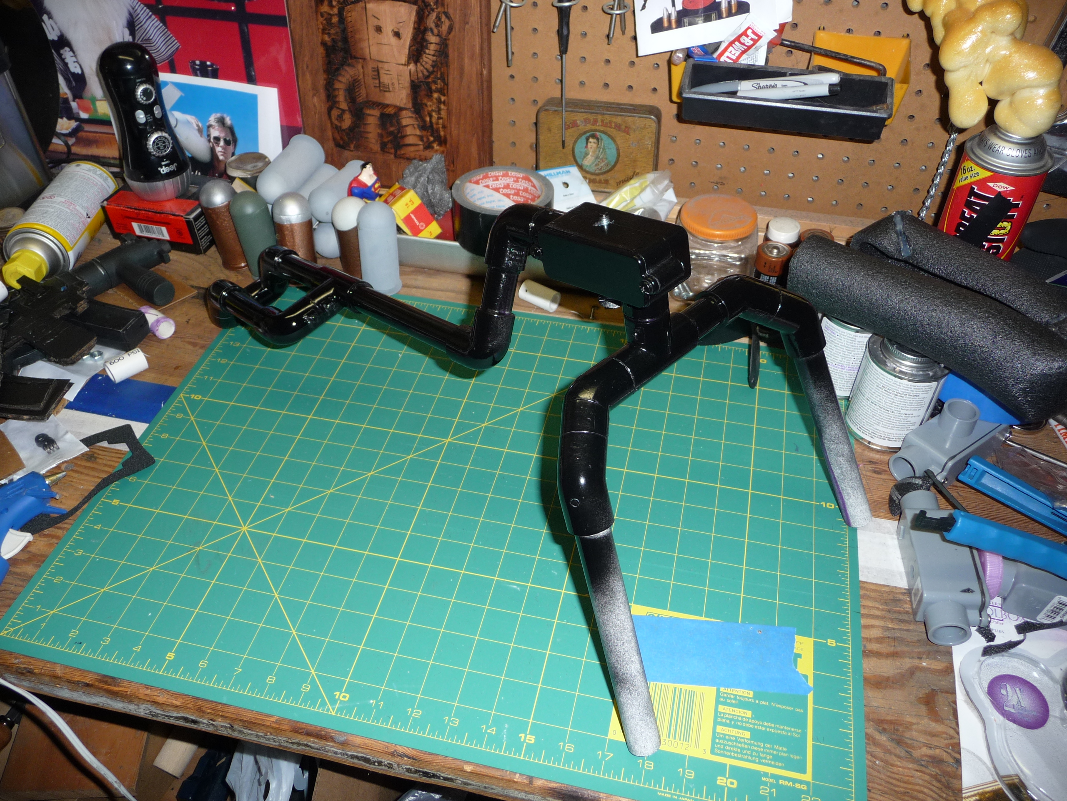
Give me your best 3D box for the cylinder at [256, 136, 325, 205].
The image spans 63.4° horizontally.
[{"bbox_3d":[-0.259,-0.240,0.911,0.040,0.040,0.095,9,44,10],"label":"cylinder"}]

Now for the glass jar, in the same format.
[{"bbox_3d":[0.186,-0.158,0.885,0.084,0.081,0.084,0,44,0],"label":"glass jar"}]

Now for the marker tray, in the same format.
[{"bbox_3d":[0.222,-0.267,0.765,0.178,0.026,0.076,11,45,11],"label":"marker tray"}]

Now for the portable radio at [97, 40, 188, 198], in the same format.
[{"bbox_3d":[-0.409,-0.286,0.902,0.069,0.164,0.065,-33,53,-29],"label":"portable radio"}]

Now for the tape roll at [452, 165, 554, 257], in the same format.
[{"bbox_3d":[-0.031,-0.195,0.889,0.102,0.048,0.102,0,44,0],"label":"tape roll"}]

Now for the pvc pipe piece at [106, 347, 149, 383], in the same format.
[{"bbox_3d":[-0.377,-0.033,0.802,0.032,0.021,0.021,-32,52,-29],"label":"pvc pipe piece"}]

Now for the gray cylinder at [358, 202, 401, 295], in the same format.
[{"bbox_3d":[-0.156,-0.157,0.874,0.040,0.098,0.040,-9,44,-8],"label":"gray cylinder"}]

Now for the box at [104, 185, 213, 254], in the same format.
[{"bbox_3d":[-0.413,-0.203,0.965,0.114,0.044,0.045,11,45,12],"label":"box"}]

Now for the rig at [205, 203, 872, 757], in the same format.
[{"bbox_3d":[-0.040,-0.084,0.662,0.276,0.283,0.597,-34,53,-30],"label":"rig"}]

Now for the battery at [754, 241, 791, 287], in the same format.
[{"bbox_3d":[0.238,-0.128,0.867,0.034,0.061,0.034,9,45,10],"label":"battery"}]

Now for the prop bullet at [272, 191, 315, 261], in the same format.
[{"bbox_3d":[-0.242,-0.168,0.889,0.039,0.097,0.039,9,45,10],"label":"prop bullet"}]

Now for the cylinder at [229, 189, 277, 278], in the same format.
[{"bbox_3d":[-0.286,-0.170,0.889,0.038,0.098,0.038,-15,46,-15],"label":"cylinder"}]

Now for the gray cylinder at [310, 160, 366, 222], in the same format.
[{"bbox_3d":[-0.211,-0.227,0.954,0.039,0.039,0.099,19,43,20],"label":"gray cylinder"}]

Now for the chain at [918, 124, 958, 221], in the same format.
[{"bbox_3d":[0.406,-0.218,0.876,0.008,0.116,0.008,9,45,10],"label":"chain"}]

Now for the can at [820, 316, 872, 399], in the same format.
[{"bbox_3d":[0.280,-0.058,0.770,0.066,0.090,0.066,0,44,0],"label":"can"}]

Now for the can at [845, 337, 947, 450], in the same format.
[{"bbox_3d":[0.305,-0.012,0.723,0.063,0.093,0.063,9,45,10],"label":"can"}]

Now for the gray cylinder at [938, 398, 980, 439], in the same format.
[{"bbox_3d":[0.344,0.015,0.697,0.028,0.017,0.028,9,45,10],"label":"gray cylinder"}]

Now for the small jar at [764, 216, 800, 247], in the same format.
[{"bbox_3d":[0.254,-0.156,0.895,0.037,0.060,0.037,0,44,0],"label":"small jar"}]

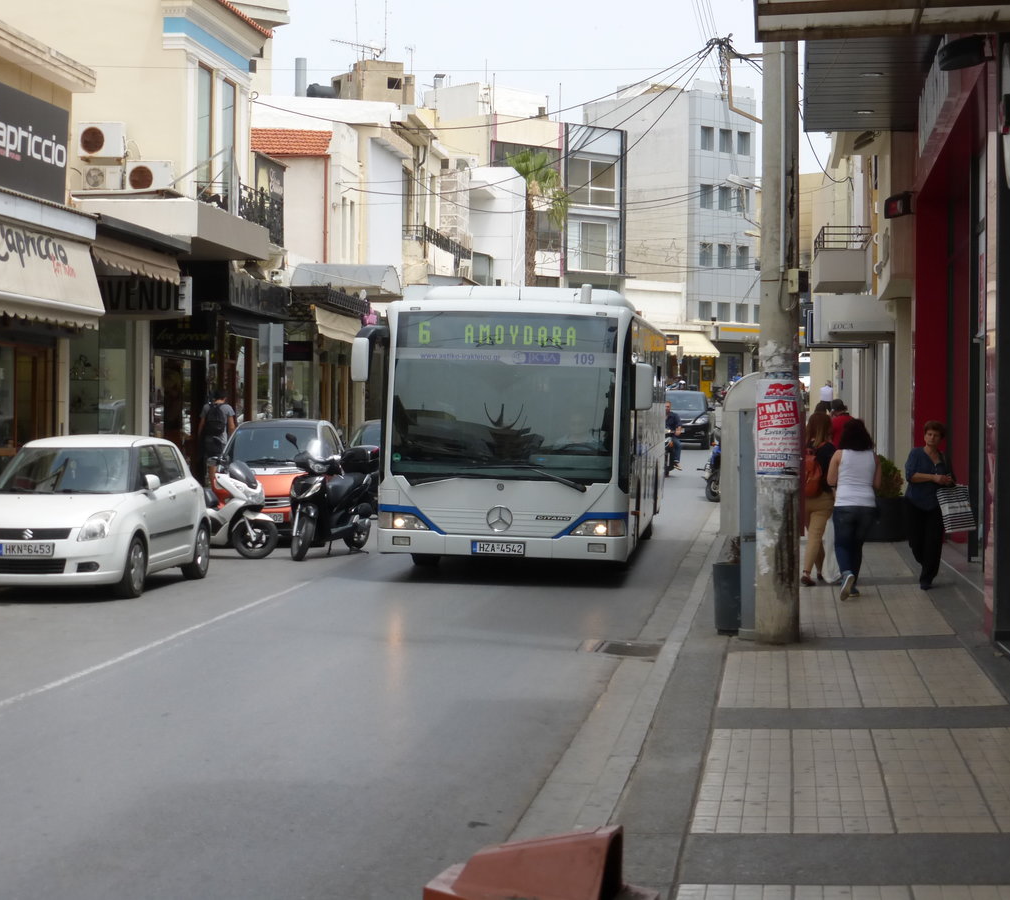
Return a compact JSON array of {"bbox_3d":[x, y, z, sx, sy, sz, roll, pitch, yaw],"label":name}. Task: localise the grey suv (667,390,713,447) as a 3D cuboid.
[{"bbox_3d":[4.550,-0.780,63.600,1.740,1.500,4.100,1,2,7],"label":"grey suv"}]

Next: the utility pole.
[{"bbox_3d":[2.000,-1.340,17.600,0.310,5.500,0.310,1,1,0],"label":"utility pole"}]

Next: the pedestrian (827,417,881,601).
[{"bbox_3d":[3.145,0.530,21.900,0.520,1.640,0.500,1,1,5],"label":"pedestrian"}]

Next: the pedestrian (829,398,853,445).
[{"bbox_3d":[4.140,0.240,30.000,0.520,1.730,0.420,1,1,0],"label":"pedestrian"}]

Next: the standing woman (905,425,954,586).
[{"bbox_3d":[3.900,0.510,22.300,0.500,1.560,0.380,1,0,-3],"label":"standing woman"}]

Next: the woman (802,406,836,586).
[{"bbox_3d":[3.050,0.469,23.700,0.500,1.680,0.520,1,1,18],"label":"woman"}]

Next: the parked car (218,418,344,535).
[{"bbox_3d":[-2.830,0.410,30.800,1.530,1.545,2.600,0,1,5],"label":"parked car"}]

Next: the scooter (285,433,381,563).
[{"bbox_3d":[-1.960,0.540,28.300,0.780,1.380,2.080,1,1,27],"label":"scooter"}]

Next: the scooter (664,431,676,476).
[{"bbox_3d":[3.360,-0.020,52.800,0.720,1.120,1.900,1,2,6],"label":"scooter"}]

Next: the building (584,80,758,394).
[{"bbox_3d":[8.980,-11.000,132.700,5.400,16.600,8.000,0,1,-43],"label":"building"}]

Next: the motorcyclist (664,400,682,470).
[{"bbox_3d":[3.330,-0.285,49.500,0.650,1.420,0.850,1,1,7],"label":"motorcyclist"}]

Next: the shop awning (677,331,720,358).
[{"bbox_3d":[8.350,-4.750,109.000,2.600,1.300,1.400,1,0,-25],"label":"shop awning"}]

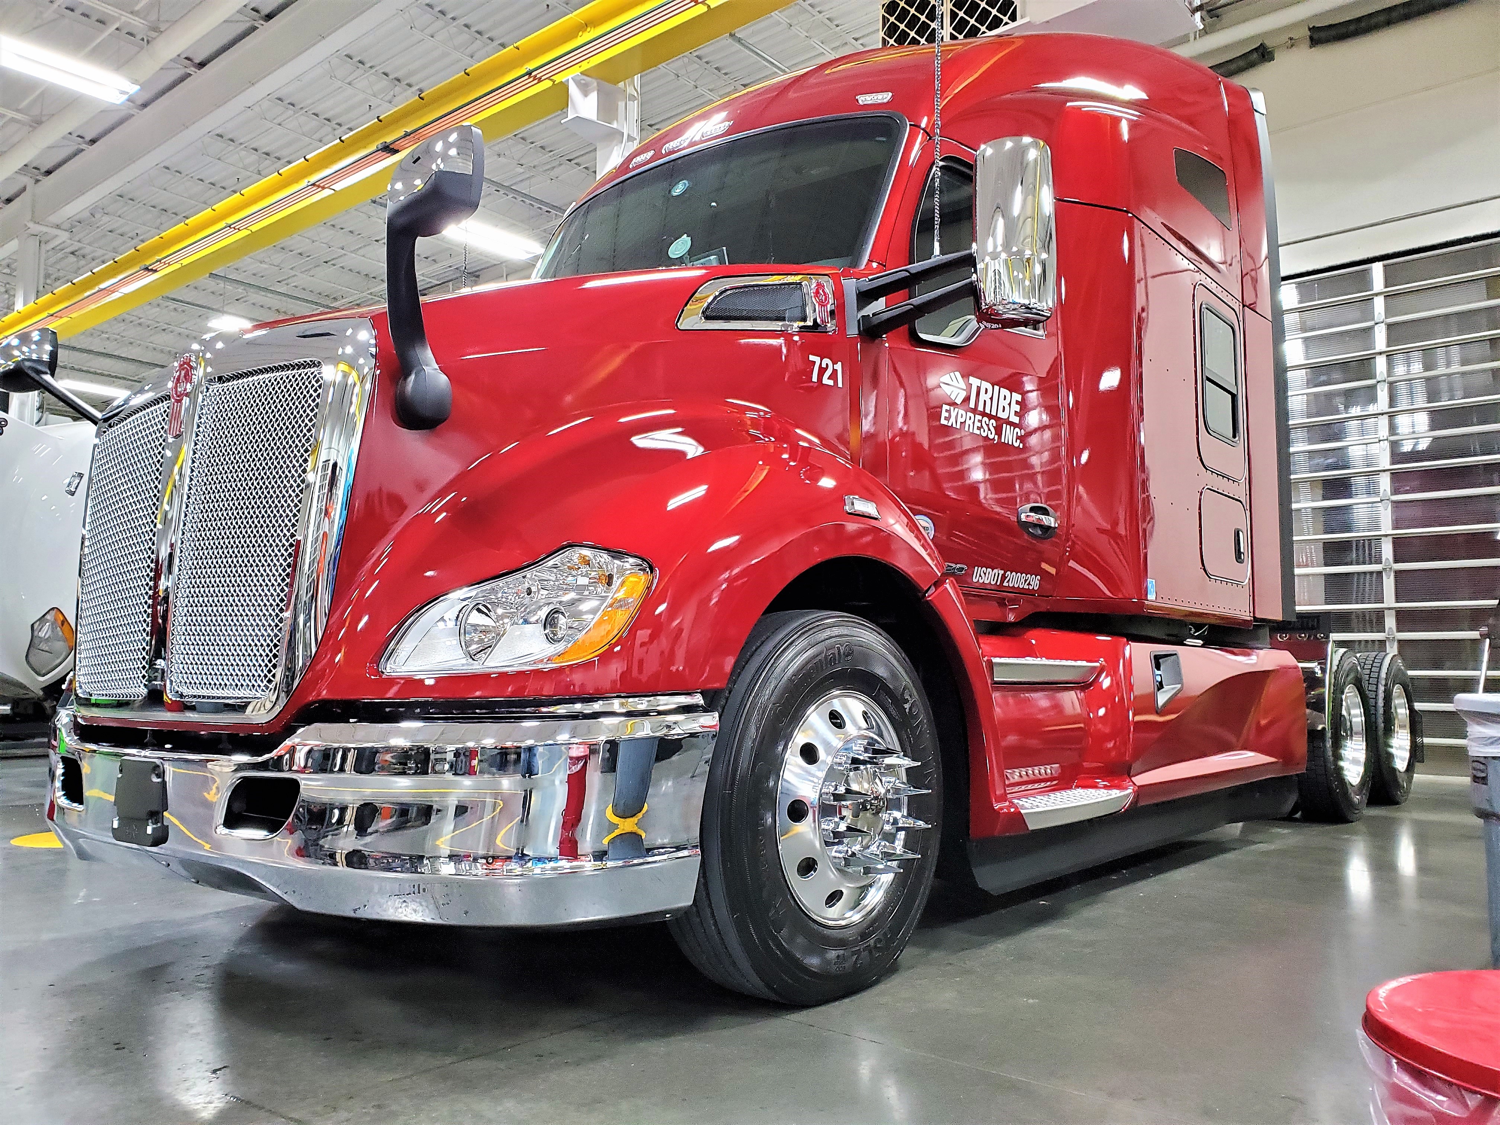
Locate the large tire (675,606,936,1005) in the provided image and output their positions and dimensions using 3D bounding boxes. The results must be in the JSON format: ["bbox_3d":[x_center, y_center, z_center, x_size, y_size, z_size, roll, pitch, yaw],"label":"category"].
[{"bbox_3d":[0.159,0.625,2.983,0.290,1.000,1.000,-4,-7,39],"label":"large tire"}]

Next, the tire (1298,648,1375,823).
[{"bbox_3d":[3.492,1.035,6.791,0.290,1.020,1.020,-4,-7,40],"label":"tire"}]

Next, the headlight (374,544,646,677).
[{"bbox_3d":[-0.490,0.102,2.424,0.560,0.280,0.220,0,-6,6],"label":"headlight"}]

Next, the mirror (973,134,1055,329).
[{"bbox_3d":[0.758,-0.923,3.167,0.240,0.540,0.135,-2,-6,31],"label":"mirror"}]

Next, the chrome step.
[{"bbox_3d":[1.070,0.842,3.909,0.190,0.080,0.840,-4,-7,40],"label":"chrome step"}]

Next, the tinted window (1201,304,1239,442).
[{"bbox_3d":[2.278,-0.915,5.458,0.045,0.590,0.490,-4,-7,40],"label":"tinted window"}]

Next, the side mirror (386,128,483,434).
[{"bbox_3d":[-0.630,-0.549,2.255,0.370,0.580,0.250,-4,-7,40],"label":"side mirror"}]

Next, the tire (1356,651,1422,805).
[{"bbox_3d":[4.352,1.145,7.789,0.290,1.020,1.020,-4,-7,40],"label":"tire"}]

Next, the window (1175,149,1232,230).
[{"bbox_3d":[2.233,-1.882,5.537,0.045,0.290,0.770,-4,-7,40],"label":"window"}]

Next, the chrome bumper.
[{"bbox_3d":[-1.237,0.554,2.942,2.420,0.460,0.730,-4,-7,40],"label":"chrome bumper"}]

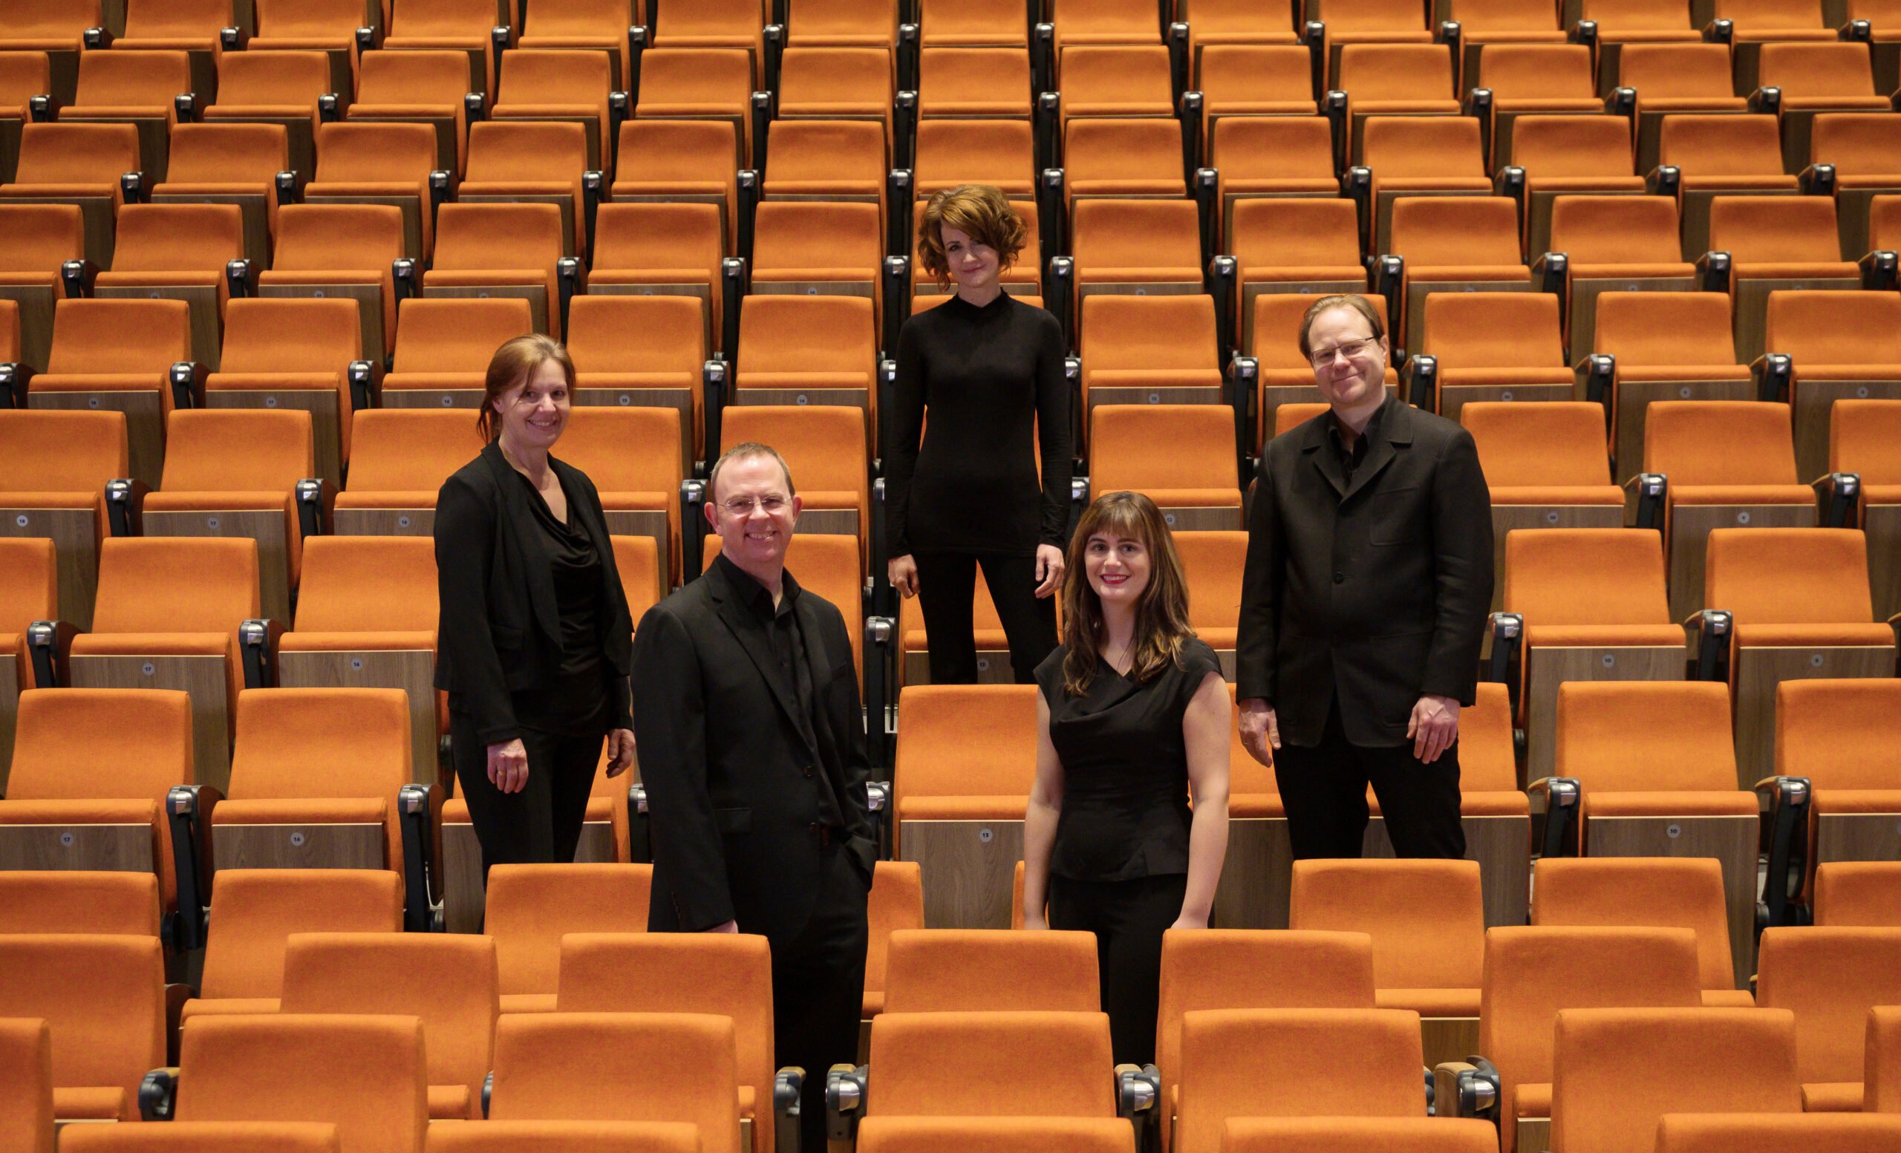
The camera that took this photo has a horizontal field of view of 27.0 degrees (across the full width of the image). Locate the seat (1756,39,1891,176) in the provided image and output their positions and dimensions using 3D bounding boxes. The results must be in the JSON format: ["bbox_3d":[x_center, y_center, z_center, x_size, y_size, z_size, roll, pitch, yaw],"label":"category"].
[{"bbox_3d":[3.404,-1.670,15.426,0.475,0.830,0.510,0,3,0],"label":"seat"}]

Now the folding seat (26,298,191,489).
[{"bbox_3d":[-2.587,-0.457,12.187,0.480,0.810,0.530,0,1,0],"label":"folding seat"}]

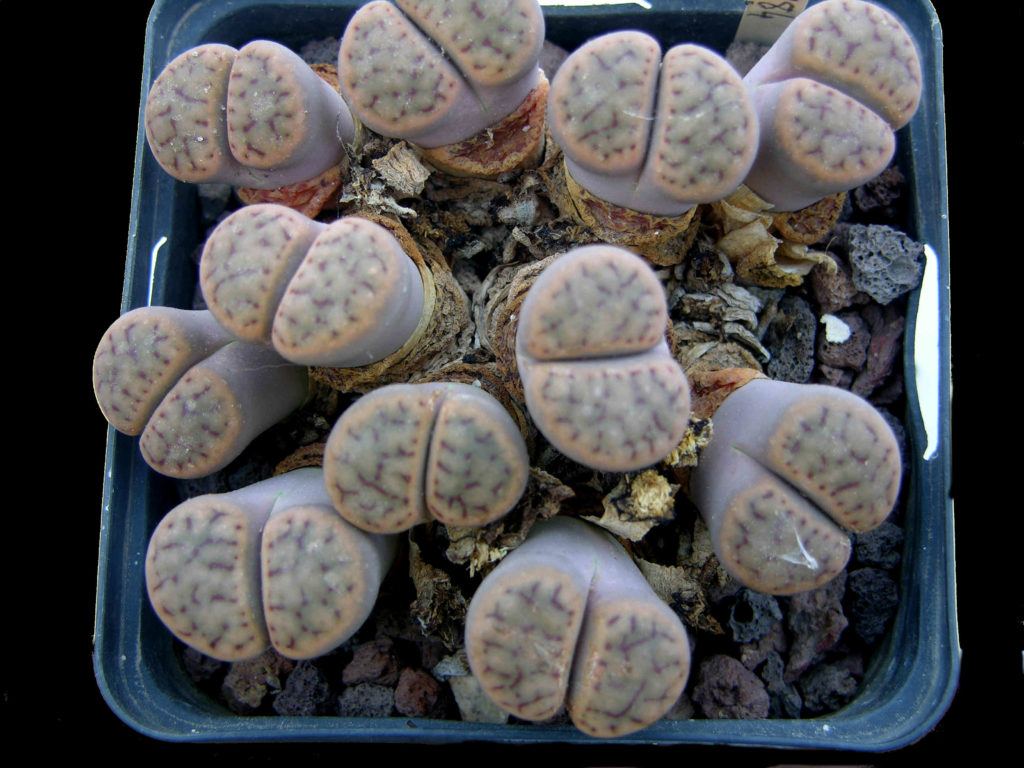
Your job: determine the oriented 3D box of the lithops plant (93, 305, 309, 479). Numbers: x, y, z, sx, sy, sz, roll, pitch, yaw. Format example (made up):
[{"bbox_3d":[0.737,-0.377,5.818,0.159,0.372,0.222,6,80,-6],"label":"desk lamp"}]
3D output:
[{"bbox_3d":[-0.032,-0.001,0.212,0.019,0.024,0.015,47,115,8],"label":"lithops plant"}]

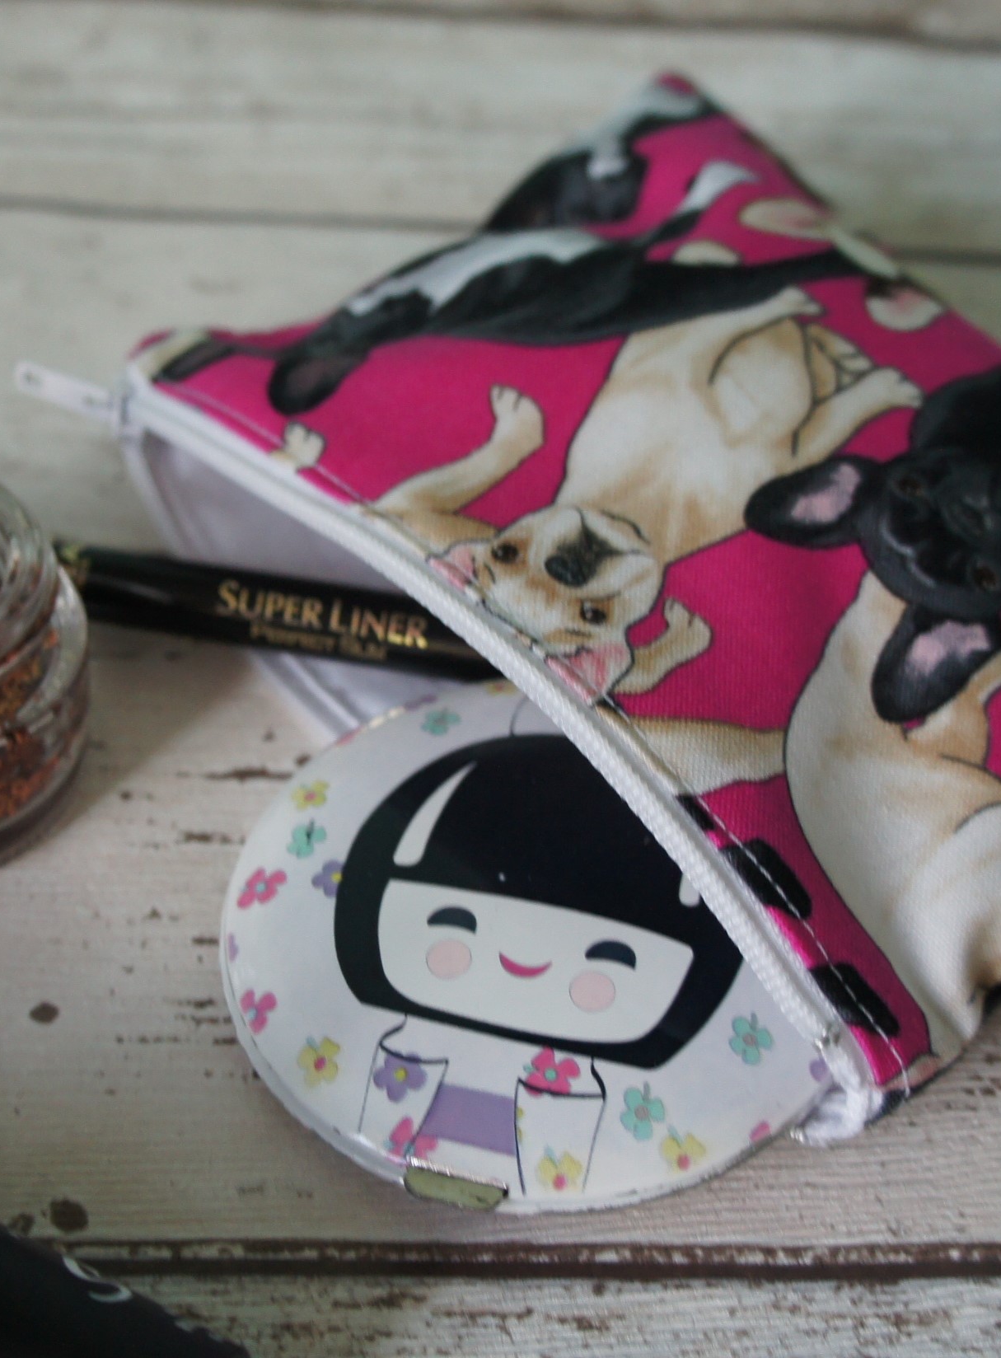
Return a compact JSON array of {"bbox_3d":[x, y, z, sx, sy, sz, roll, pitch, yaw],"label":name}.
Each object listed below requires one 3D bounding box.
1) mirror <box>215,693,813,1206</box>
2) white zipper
[{"bbox_3d":[0.004,0.027,0.181,0.066,0.008,0.066,2,45,-3],"label":"mirror"},{"bbox_3d":[-0.014,-0.003,0.202,0.020,0.022,0.150,-27,53,-31],"label":"white zipper"}]

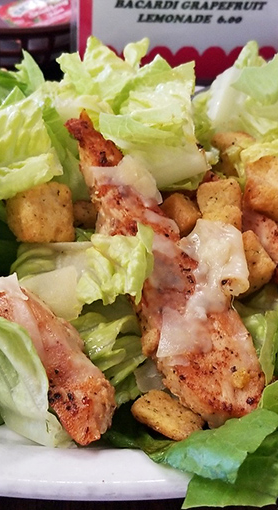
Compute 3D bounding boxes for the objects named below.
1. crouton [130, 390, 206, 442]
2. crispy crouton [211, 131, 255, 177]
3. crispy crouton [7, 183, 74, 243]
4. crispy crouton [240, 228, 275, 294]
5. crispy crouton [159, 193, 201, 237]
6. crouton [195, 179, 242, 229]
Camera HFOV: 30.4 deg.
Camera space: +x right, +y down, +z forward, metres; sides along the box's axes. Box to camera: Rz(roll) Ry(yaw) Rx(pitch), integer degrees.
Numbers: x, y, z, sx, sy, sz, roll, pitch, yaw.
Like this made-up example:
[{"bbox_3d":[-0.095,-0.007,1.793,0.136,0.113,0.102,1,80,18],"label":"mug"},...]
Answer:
[{"bbox_3d":[0.008,0.046,0.146,0.018,0.009,0.011,25,32,27],"label":"crouton"},{"bbox_3d":[0.041,-0.043,0.220,0.018,0.015,0.015,0,40,0],"label":"crispy crouton"},{"bbox_3d":[-0.035,-0.015,0.183,0.019,0.018,0.018,-10,23,-11],"label":"crispy crouton"},{"bbox_3d":[0.037,0.003,0.175,0.015,0.015,0.015,-29,48,-29],"label":"crispy crouton"},{"bbox_3d":[0.015,-0.015,0.194,0.013,0.014,0.013,24,46,26],"label":"crispy crouton"},{"bbox_3d":[0.031,-0.018,0.198,0.017,0.016,0.016,0,38,0],"label":"crouton"}]

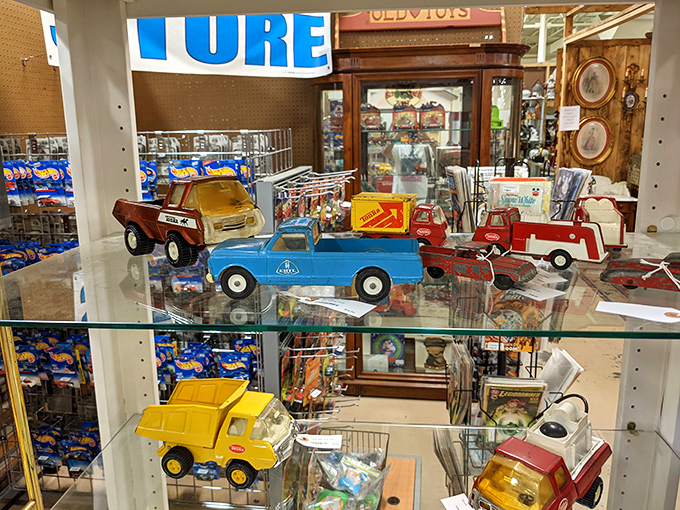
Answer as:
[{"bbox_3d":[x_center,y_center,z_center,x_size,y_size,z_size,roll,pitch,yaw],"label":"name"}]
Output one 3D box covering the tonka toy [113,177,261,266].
[{"bbox_3d":[-0.263,-0.061,0.892,0.273,0.140,0.097,9,15,36],"label":"tonka toy"}]

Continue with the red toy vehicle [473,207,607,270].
[{"bbox_3d":[0.316,-0.030,0.842,0.202,0.087,0.067,7,15,33],"label":"red toy vehicle"}]

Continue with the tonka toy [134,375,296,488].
[{"bbox_3d":[-0.199,0.287,0.870,0.244,0.134,0.094,2,13,14],"label":"tonka toy"}]

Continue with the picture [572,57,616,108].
[{"bbox_3d":[2.748,-1.870,5.750,0.495,0.575,0.040,1,12,9],"label":"picture"}]

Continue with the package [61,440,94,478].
[{"bbox_3d":[-0.988,0.771,2.000,0.108,0.165,0.035,1,12,7],"label":"package"}]

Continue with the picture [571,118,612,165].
[{"bbox_3d":[2.786,-1.267,5.870,0.475,0.545,0.040,1,12,9],"label":"picture"}]

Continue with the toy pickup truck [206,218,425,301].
[{"bbox_3d":[-0.029,0.001,0.698,0.272,0.096,0.094,1,12,6],"label":"toy pickup truck"}]

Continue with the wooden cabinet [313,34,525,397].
[{"bbox_3d":[0.482,-0.148,3.139,1.160,2.000,0.420,1,12,9],"label":"wooden cabinet"}]

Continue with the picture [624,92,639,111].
[{"bbox_3d":[3.188,-1.679,5.800,0.150,0.200,0.030,1,12,9],"label":"picture"}]

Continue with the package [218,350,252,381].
[{"bbox_3d":[-0.366,0.416,1.860,0.108,0.165,0.035,1,12,7],"label":"package"}]

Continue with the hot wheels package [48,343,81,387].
[{"bbox_3d":[-0.997,0.402,1.920,0.108,0.165,0.035,1,12,7],"label":"hot wheels package"}]

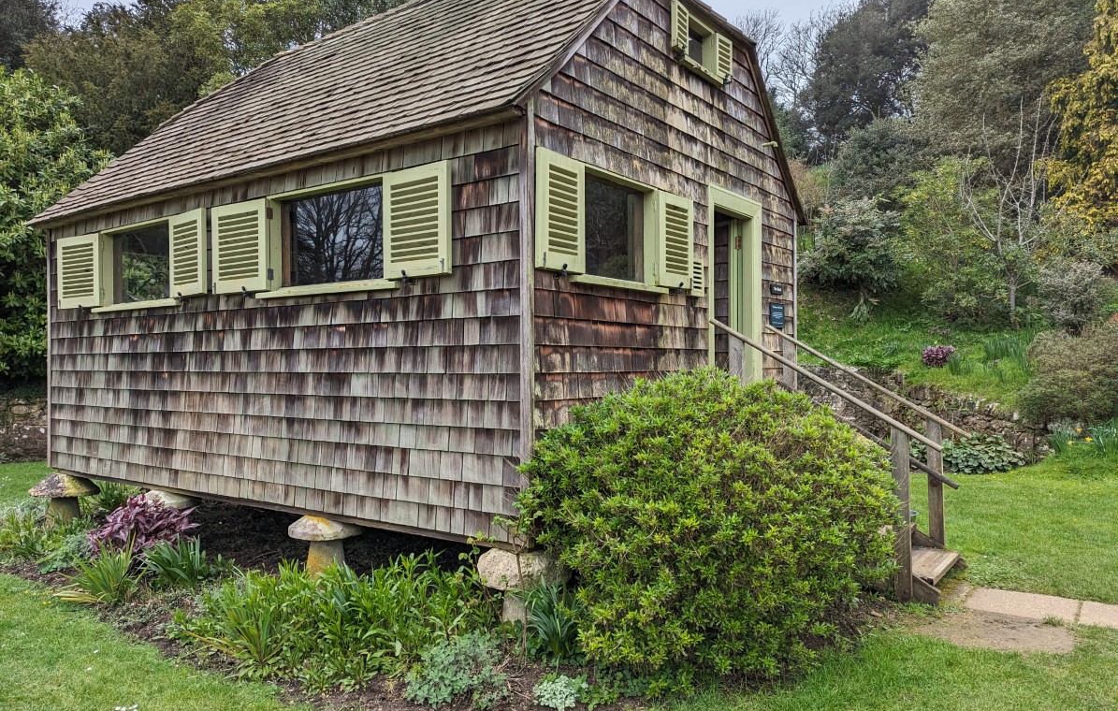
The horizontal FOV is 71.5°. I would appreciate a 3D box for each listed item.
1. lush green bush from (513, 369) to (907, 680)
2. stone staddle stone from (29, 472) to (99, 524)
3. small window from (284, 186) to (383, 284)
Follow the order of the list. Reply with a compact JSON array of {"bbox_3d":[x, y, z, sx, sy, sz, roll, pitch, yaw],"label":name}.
[{"bbox_3d":[0.901,0.822,4.274,1.350,1.460,2.050,-1,0,35],"label":"lush green bush"},{"bbox_3d":[-4.393,1.285,6.894,0.510,0.500,0.510,0,0,-33],"label":"stone staddle stone"},{"bbox_3d":[-1.422,-0.737,4.837,1.000,0.580,0.080,-1,0,35],"label":"small window"}]

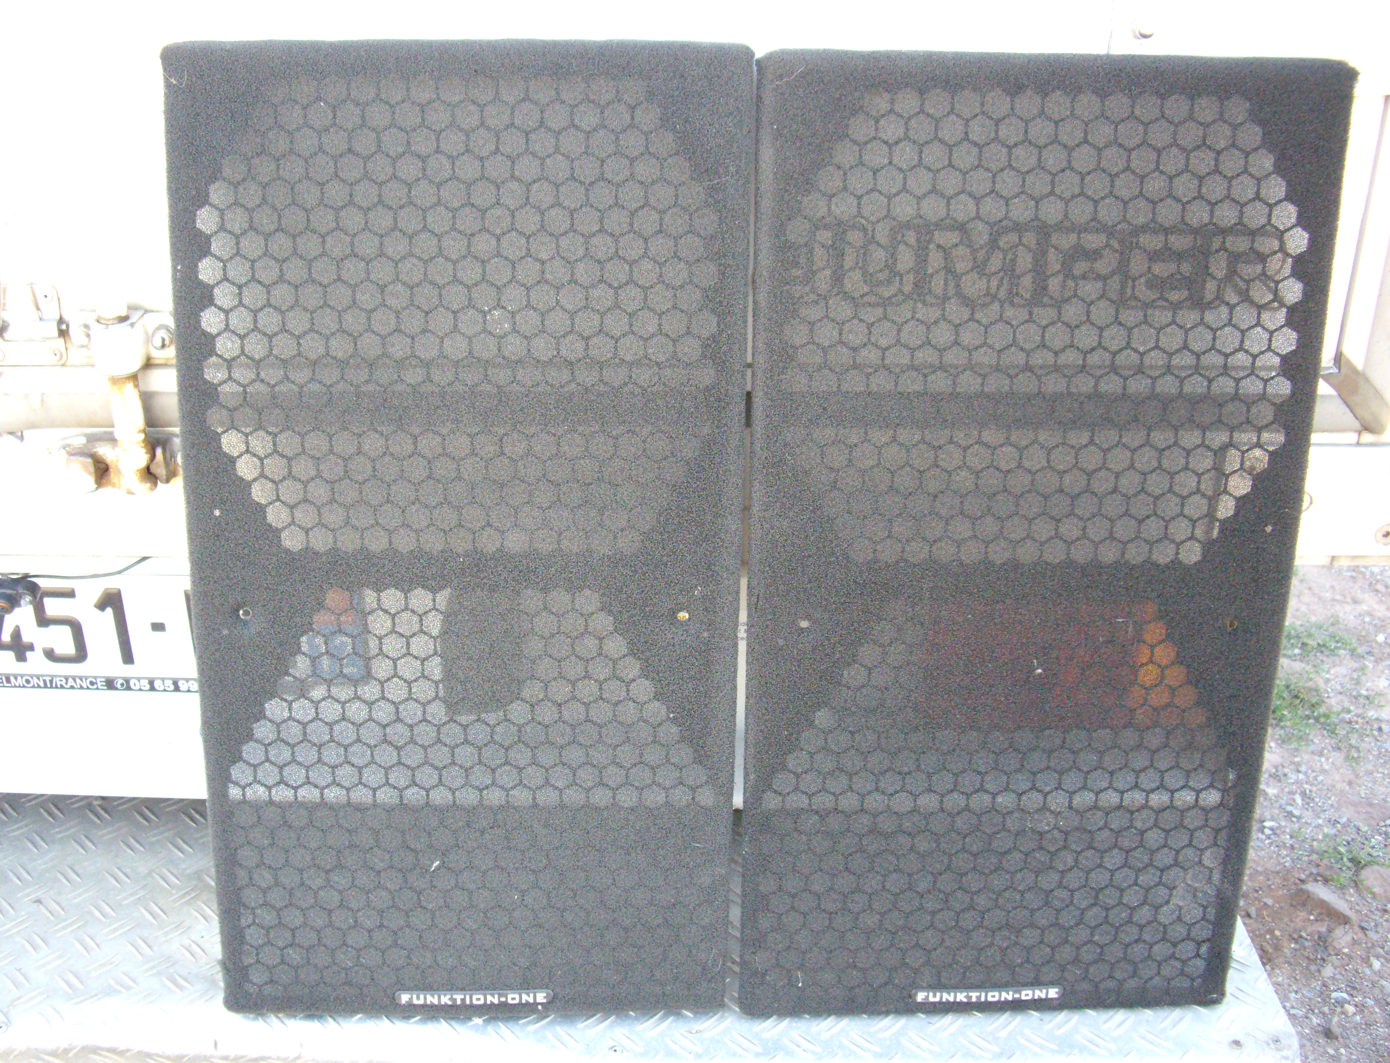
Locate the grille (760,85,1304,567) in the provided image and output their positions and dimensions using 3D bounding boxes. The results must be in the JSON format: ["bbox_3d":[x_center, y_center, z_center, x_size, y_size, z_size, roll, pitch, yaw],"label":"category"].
[{"bbox_3d":[0.238,-0.132,1.057,0.362,0.334,0.020,0,19,-1],"label":"grille"}]

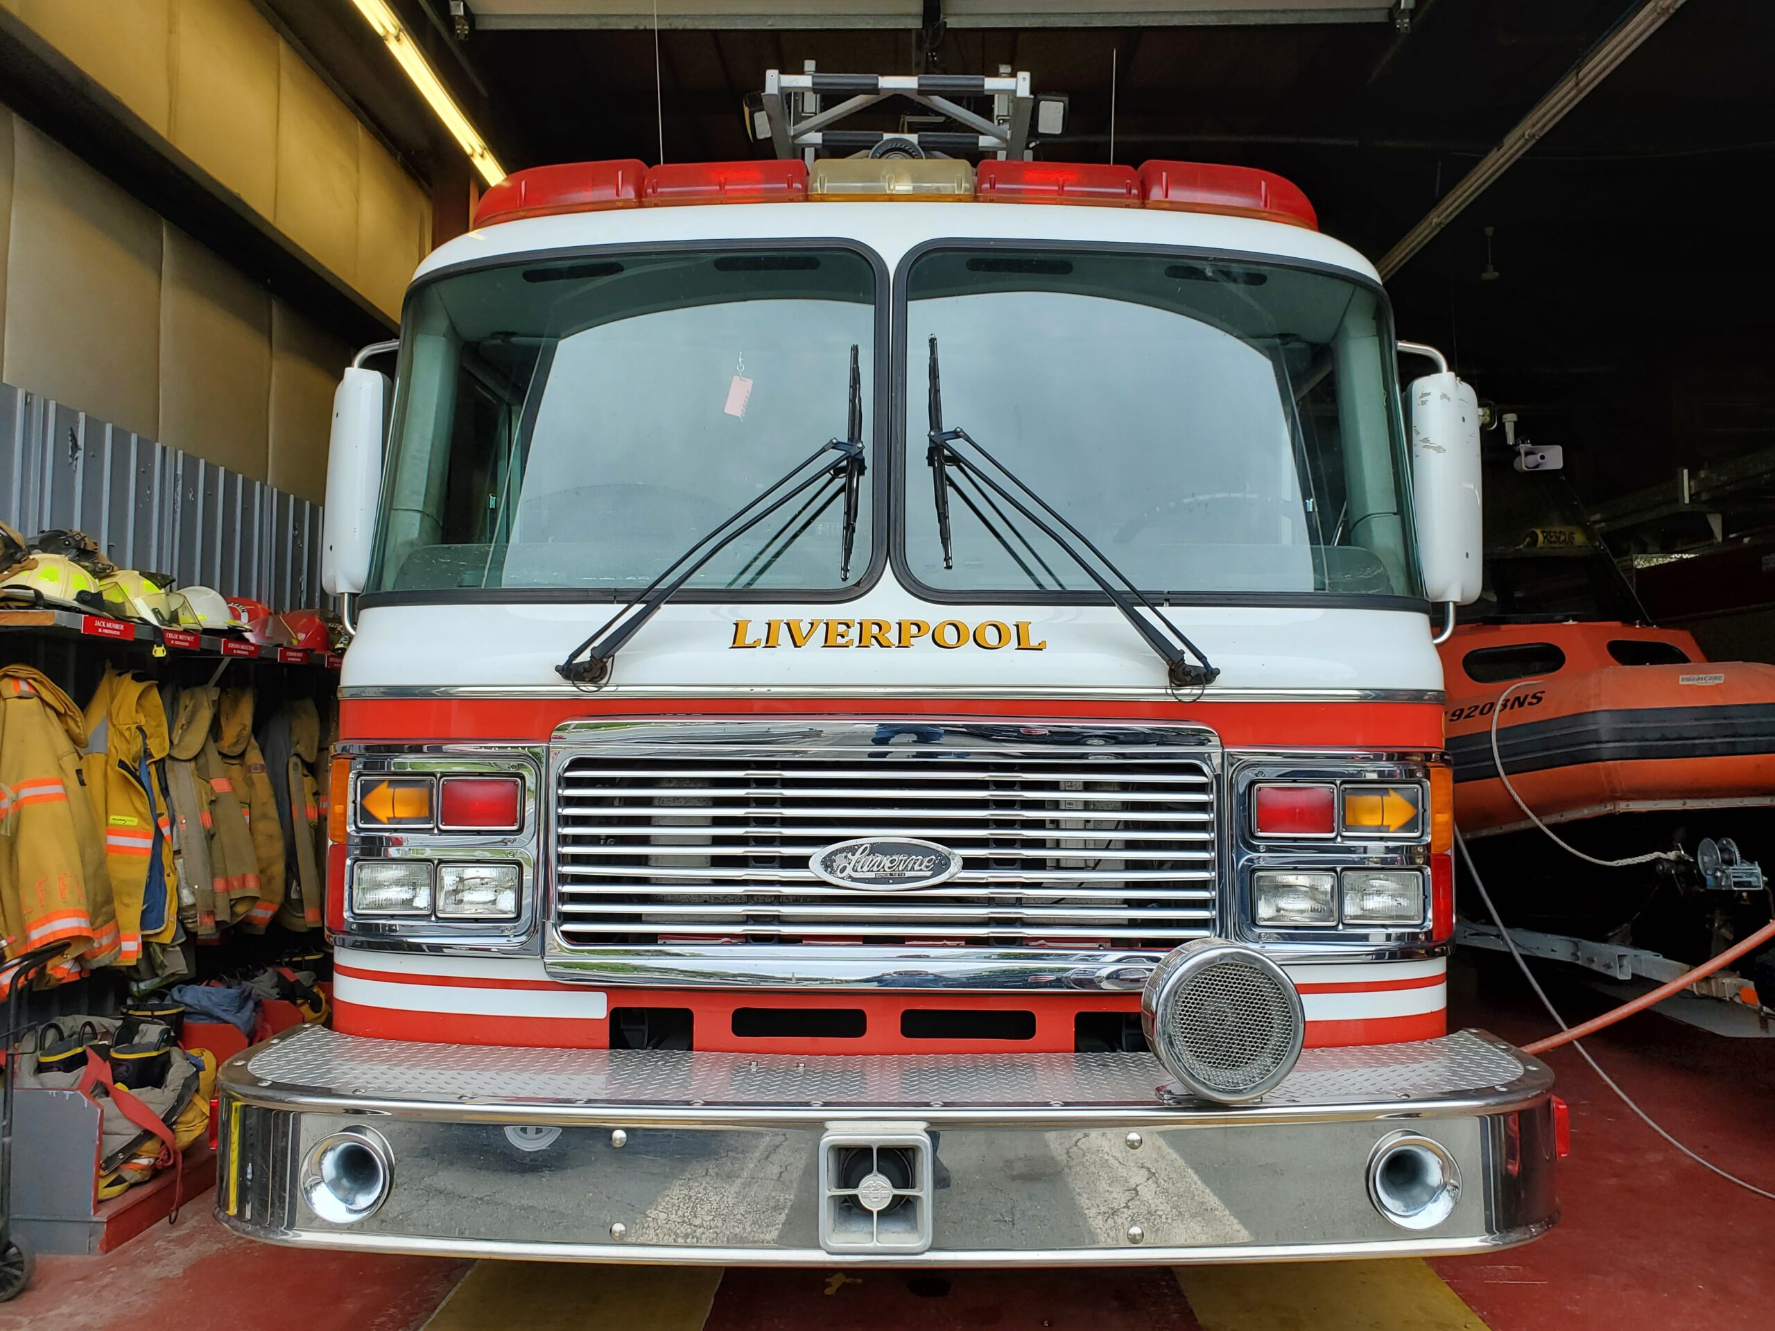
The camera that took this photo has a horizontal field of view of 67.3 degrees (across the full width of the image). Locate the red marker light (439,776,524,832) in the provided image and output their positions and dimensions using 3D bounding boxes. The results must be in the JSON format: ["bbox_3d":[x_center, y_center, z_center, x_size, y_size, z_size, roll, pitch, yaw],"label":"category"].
[{"bbox_3d":[-0.826,0.284,2.745,0.172,0.112,0.055,0,-3,8],"label":"red marker light"}]

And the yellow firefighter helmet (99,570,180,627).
[{"bbox_3d":[-2.469,-0.222,4.400,0.330,0.185,0.260,1,-3,-8],"label":"yellow firefighter helmet"}]

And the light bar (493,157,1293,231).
[{"bbox_3d":[0.008,-1.091,3.260,1.970,0.150,0.360,0,-3,0],"label":"light bar"}]

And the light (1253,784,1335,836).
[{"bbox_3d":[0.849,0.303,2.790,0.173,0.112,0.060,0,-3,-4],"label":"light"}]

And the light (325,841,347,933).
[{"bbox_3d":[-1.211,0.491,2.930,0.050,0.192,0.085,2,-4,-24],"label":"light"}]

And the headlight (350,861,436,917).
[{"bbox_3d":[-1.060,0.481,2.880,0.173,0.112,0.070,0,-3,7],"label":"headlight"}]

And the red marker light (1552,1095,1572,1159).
[{"bbox_3d":[1.317,0.910,2.630,0.032,0.116,0.070,0,-3,3],"label":"red marker light"}]

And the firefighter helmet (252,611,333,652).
[{"bbox_3d":[-2.434,-0.137,5.500,0.330,0.185,0.260,1,-3,-5],"label":"firefighter helmet"}]

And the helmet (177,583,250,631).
[{"bbox_3d":[-2.495,-0.210,4.920,0.265,0.185,0.330,-1,-4,27],"label":"helmet"}]

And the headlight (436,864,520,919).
[{"bbox_3d":[-0.827,0.461,2.740,0.172,0.112,0.065,0,-3,8],"label":"headlight"}]

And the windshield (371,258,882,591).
[{"bbox_3d":[-0.582,-0.520,2.912,1.118,0.776,0.190,0,-10,7],"label":"windshield"}]

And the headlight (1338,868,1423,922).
[{"bbox_3d":[1.014,0.479,2.770,0.172,0.112,0.065,1,-3,-6],"label":"headlight"}]

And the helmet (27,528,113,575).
[{"bbox_3d":[-2.637,-0.356,4.300,0.250,0.190,0.300,0,-3,6],"label":"helmet"}]

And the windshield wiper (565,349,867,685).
[{"bbox_3d":[-0.351,-0.322,2.748,0.619,0.737,0.110,0,-10,2],"label":"windshield wiper"}]

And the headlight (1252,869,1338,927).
[{"bbox_3d":[0.846,0.486,2.780,0.173,0.112,0.070,0,-3,-4],"label":"headlight"}]

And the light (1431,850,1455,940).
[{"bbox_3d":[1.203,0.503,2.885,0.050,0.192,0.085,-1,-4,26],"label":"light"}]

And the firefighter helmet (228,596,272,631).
[{"bbox_3d":[-2.474,-0.192,5.200,0.330,0.185,0.260,1,-3,-8],"label":"firefighter helmet"}]

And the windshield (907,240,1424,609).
[{"bbox_3d":[0.586,-0.520,2.912,1.109,0.784,0.190,1,-10,-7],"label":"windshield"}]

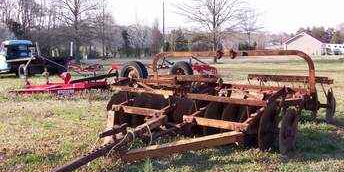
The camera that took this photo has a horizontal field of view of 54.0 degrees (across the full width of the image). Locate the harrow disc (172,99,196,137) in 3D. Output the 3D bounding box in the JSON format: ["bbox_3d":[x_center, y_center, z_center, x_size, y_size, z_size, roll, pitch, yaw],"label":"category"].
[{"bbox_3d":[0.196,0.478,5.300,0.110,0.590,0.590,4,7,32],"label":"harrow disc"}]

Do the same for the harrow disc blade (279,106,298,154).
[{"bbox_3d":[1.521,0.579,4.400,0.110,0.600,0.600,4,8,34],"label":"harrow disc blade"}]

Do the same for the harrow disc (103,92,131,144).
[{"bbox_3d":[-0.918,0.412,5.800,0.110,0.600,0.600,6,9,44],"label":"harrow disc"}]

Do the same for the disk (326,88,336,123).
[{"bbox_3d":[2.814,0.346,6.000,0.130,0.600,0.600,2,7,18],"label":"disk"}]

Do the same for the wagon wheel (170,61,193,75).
[{"bbox_3d":[0.342,-0.391,11.000,0.250,0.800,0.800,-6,9,-44],"label":"wagon wheel"}]

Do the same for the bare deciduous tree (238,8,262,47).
[{"bbox_3d":[14.716,-10.580,65.000,5.800,8.800,5.800,0,6,0],"label":"bare deciduous tree"}]

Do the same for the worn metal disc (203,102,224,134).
[{"bbox_3d":[0.603,0.495,4.850,0.100,0.580,0.580,5,8,35],"label":"worn metal disc"}]

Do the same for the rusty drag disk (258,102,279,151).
[{"bbox_3d":[1.307,0.558,4.600,0.110,0.600,0.600,4,7,32],"label":"rusty drag disk"}]

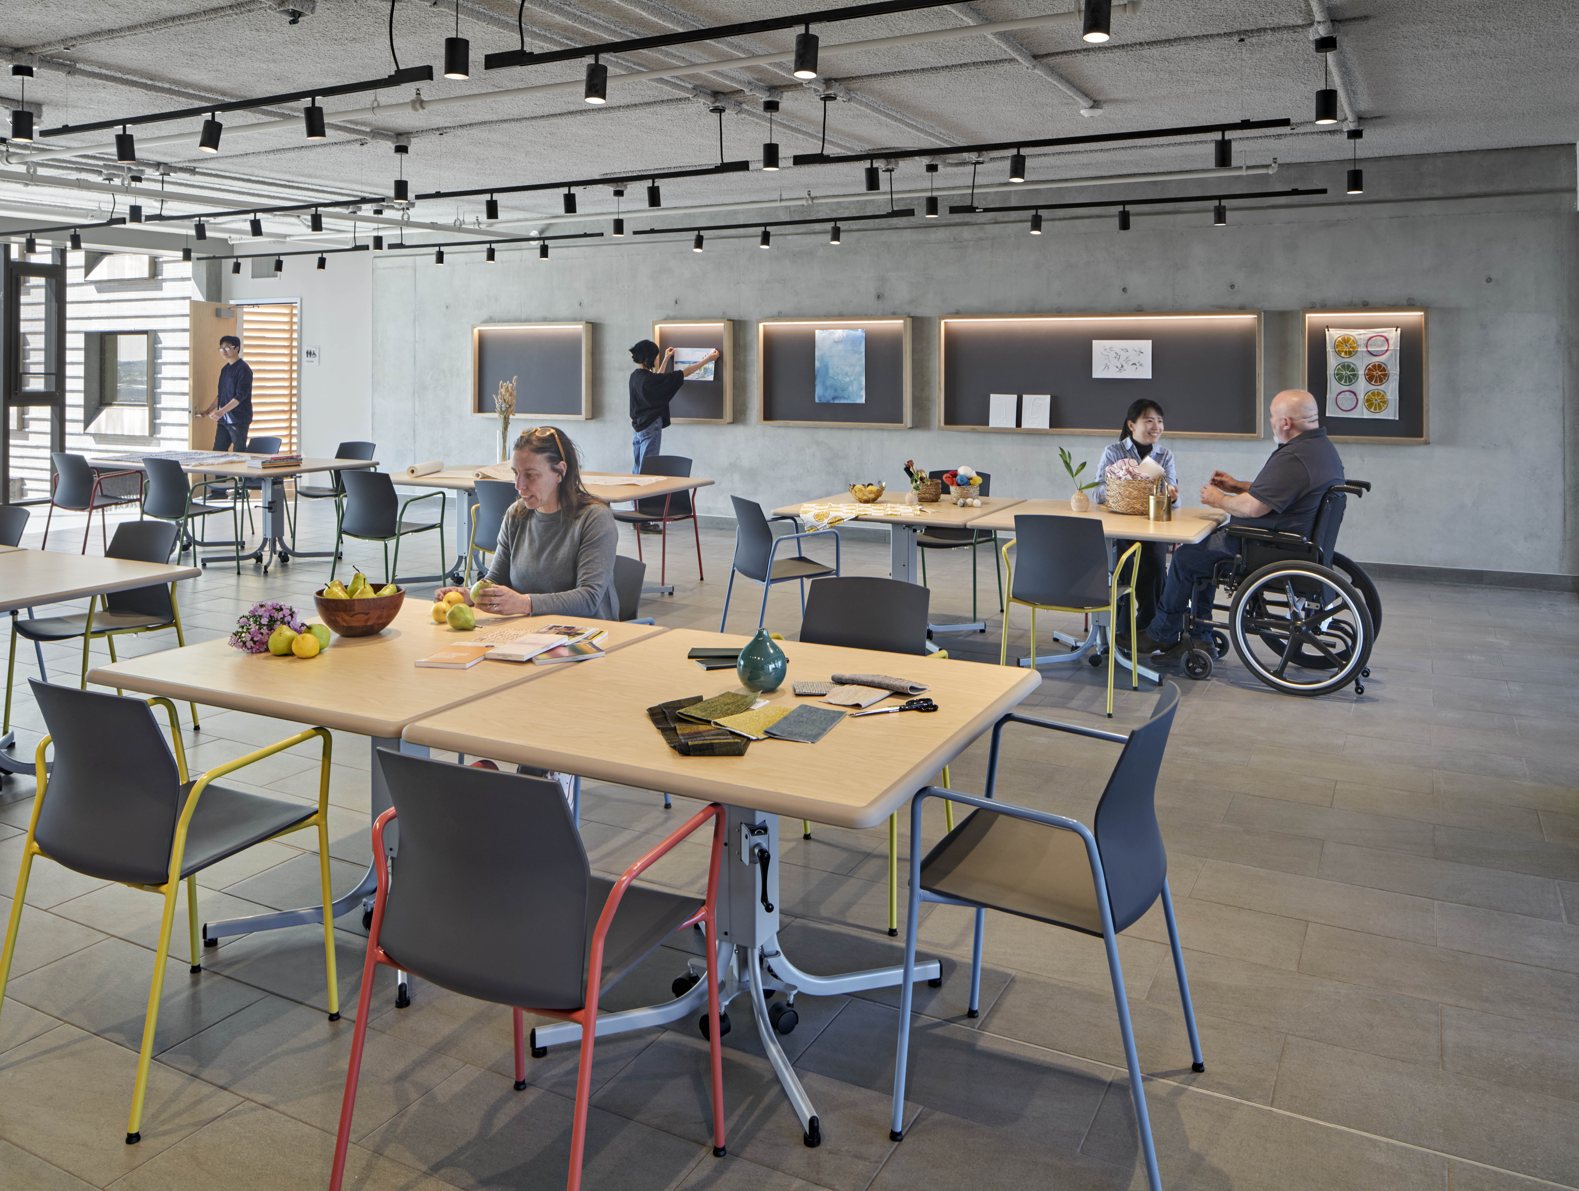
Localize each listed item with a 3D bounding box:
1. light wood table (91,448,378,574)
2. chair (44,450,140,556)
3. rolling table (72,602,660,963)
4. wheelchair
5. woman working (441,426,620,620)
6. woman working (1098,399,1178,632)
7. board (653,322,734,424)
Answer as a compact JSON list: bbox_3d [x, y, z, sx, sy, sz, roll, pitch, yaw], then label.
[{"bbox_3d":[-4.370,-0.670,9.248,2.113,0.733,1.056,5,10,26],"label":"light wood table"},{"bbox_3d":[-5.064,-0.622,8.667,0.560,0.830,0.540,5,11,28],"label":"chair"},{"bbox_3d":[-1.065,0.508,3.247,1.056,0.733,1.056,5,10,26],"label":"rolling table"},{"bbox_3d":[2.310,-0.078,5.650,0.960,0.930,0.640,5,11,27],"label":"wheelchair"},{"bbox_3d":[-0.791,0.101,3.859,0.566,1.306,0.663,6,11,32],"label":"woman working"},{"bbox_3d":[1.893,-0.431,6.569,0.488,1.306,0.644,2,9,12],"label":"woman working"},{"bbox_3d":[-0.861,-1.993,10.606,0.773,0.915,0.100,5,11,27],"label":"board"}]

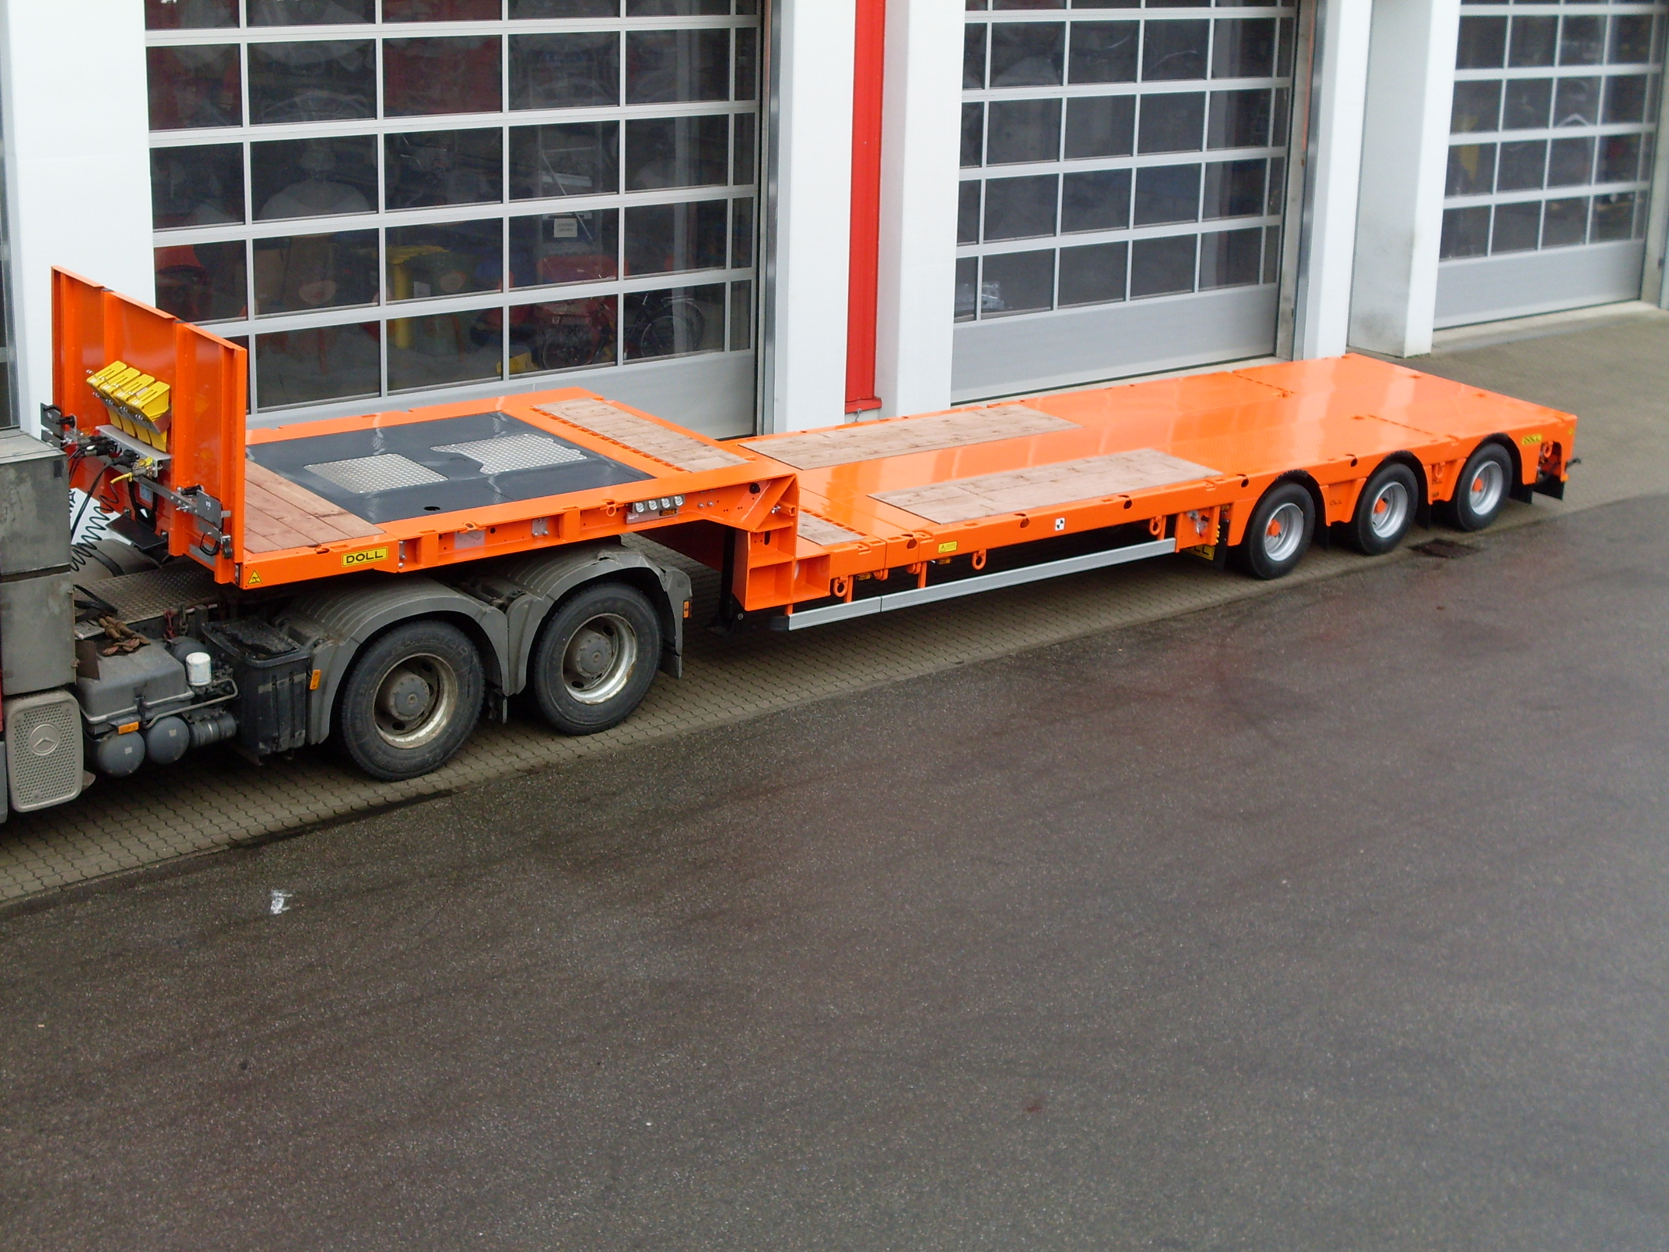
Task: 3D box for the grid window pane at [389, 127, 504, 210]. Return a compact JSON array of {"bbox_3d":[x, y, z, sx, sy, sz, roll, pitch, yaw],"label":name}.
[{"bbox_3d":[-3.211,-3.772,23.871,1.197,0.620,0.050,-12,20,-43],"label":"grid window pane"}]

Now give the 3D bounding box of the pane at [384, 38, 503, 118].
[{"bbox_3d":[-3.191,-4.499,23.680,1.197,0.620,0.050,-12,20,-43],"label":"pane"}]

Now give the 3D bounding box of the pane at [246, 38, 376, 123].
[{"bbox_3d":[-4.103,-4.300,22.821,1.197,0.620,0.050,-12,20,-43],"label":"pane"}]

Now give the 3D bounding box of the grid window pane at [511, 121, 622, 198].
[{"bbox_3d":[-2.298,-3.971,24.729,1.197,0.620,0.050,-12,20,-43],"label":"grid window pane"}]

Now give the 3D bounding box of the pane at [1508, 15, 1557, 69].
[{"bbox_3d":[8.399,-7.020,34.730,0.994,0.620,0.050,-12,20,-43],"label":"pane"}]

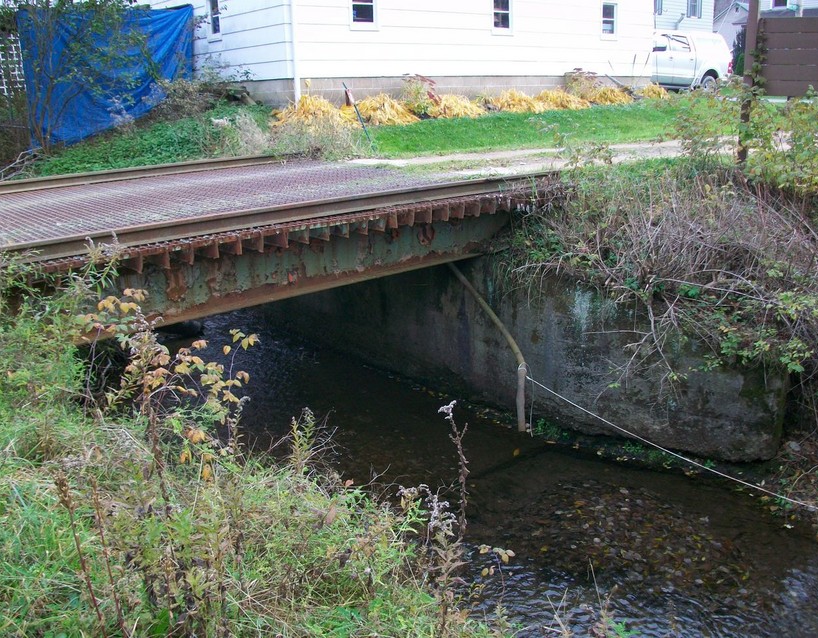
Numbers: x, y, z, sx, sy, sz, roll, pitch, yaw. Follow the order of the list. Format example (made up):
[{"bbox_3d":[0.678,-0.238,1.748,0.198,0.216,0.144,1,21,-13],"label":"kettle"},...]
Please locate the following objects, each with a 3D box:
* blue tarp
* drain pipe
[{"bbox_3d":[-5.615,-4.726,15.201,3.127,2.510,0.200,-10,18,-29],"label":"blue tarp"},{"bbox_3d":[0.628,0.192,6.310,0.140,1.279,0.928,-14,20,-38],"label":"drain pipe"}]

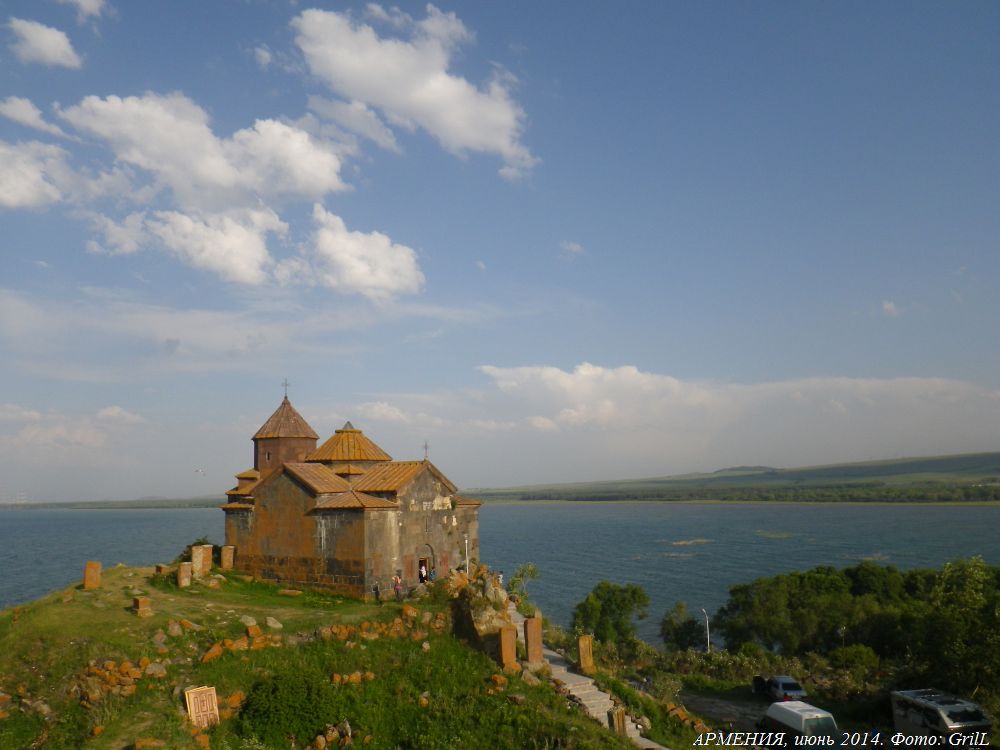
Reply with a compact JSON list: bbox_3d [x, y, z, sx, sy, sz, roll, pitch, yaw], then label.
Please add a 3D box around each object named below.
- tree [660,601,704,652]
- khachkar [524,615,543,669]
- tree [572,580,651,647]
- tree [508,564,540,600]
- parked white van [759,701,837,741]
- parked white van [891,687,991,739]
[{"bbox_3d":[17.420,24.139,77.146,4.390,5.100,4.170,0,-9,0],"label":"tree"},{"bbox_3d":[1.531,12.039,36.562,0.750,2.350,0.360,4,-10,-28],"label":"khachkar"},{"bbox_3d":[9.244,20.220,67.654,6.530,5.900,6.010,0,-9,0],"label":"tree"},{"bbox_3d":[1.449,13.152,51.574,2.040,2.330,1.840,0,-9,0],"label":"tree"},{"bbox_3d":[14.085,17.014,38.974,1.900,2.200,4.800,2,-9,-14],"label":"parked white van"},{"bbox_3d":[20.029,15.995,35.404,2.250,3.000,5.700,1,-9,-12],"label":"parked white van"}]

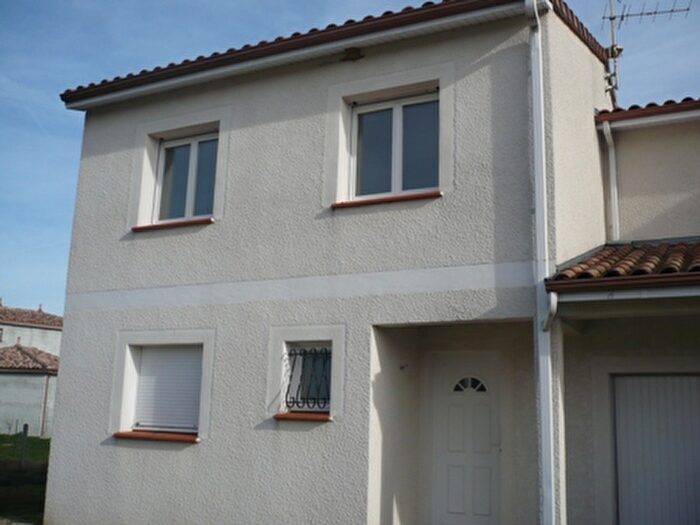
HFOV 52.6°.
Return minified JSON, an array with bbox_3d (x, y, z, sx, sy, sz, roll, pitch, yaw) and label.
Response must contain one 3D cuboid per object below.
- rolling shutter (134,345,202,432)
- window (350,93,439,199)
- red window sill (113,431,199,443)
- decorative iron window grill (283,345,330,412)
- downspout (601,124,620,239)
[{"bbox_3d":[-2.146,1.556,8.790,1.179,1.043,0.101,-4,-13,26],"label":"rolling shutter"},{"bbox_3d":[0.554,-1.311,8.096,1.179,1.164,0.101,-4,-13,26],"label":"window"},{"bbox_3d":[-2.247,2.095,8.479,1.295,0.085,0.292,-4,-13,26],"label":"red window sill"},{"bbox_3d":[-0.461,1.267,7.725,0.604,0.667,0.171,-4,-13,26],"label":"decorative iron window grill"},{"bbox_3d":[4.011,-1.242,10.816,0.099,1.718,0.473,-4,-13,26],"label":"downspout"}]

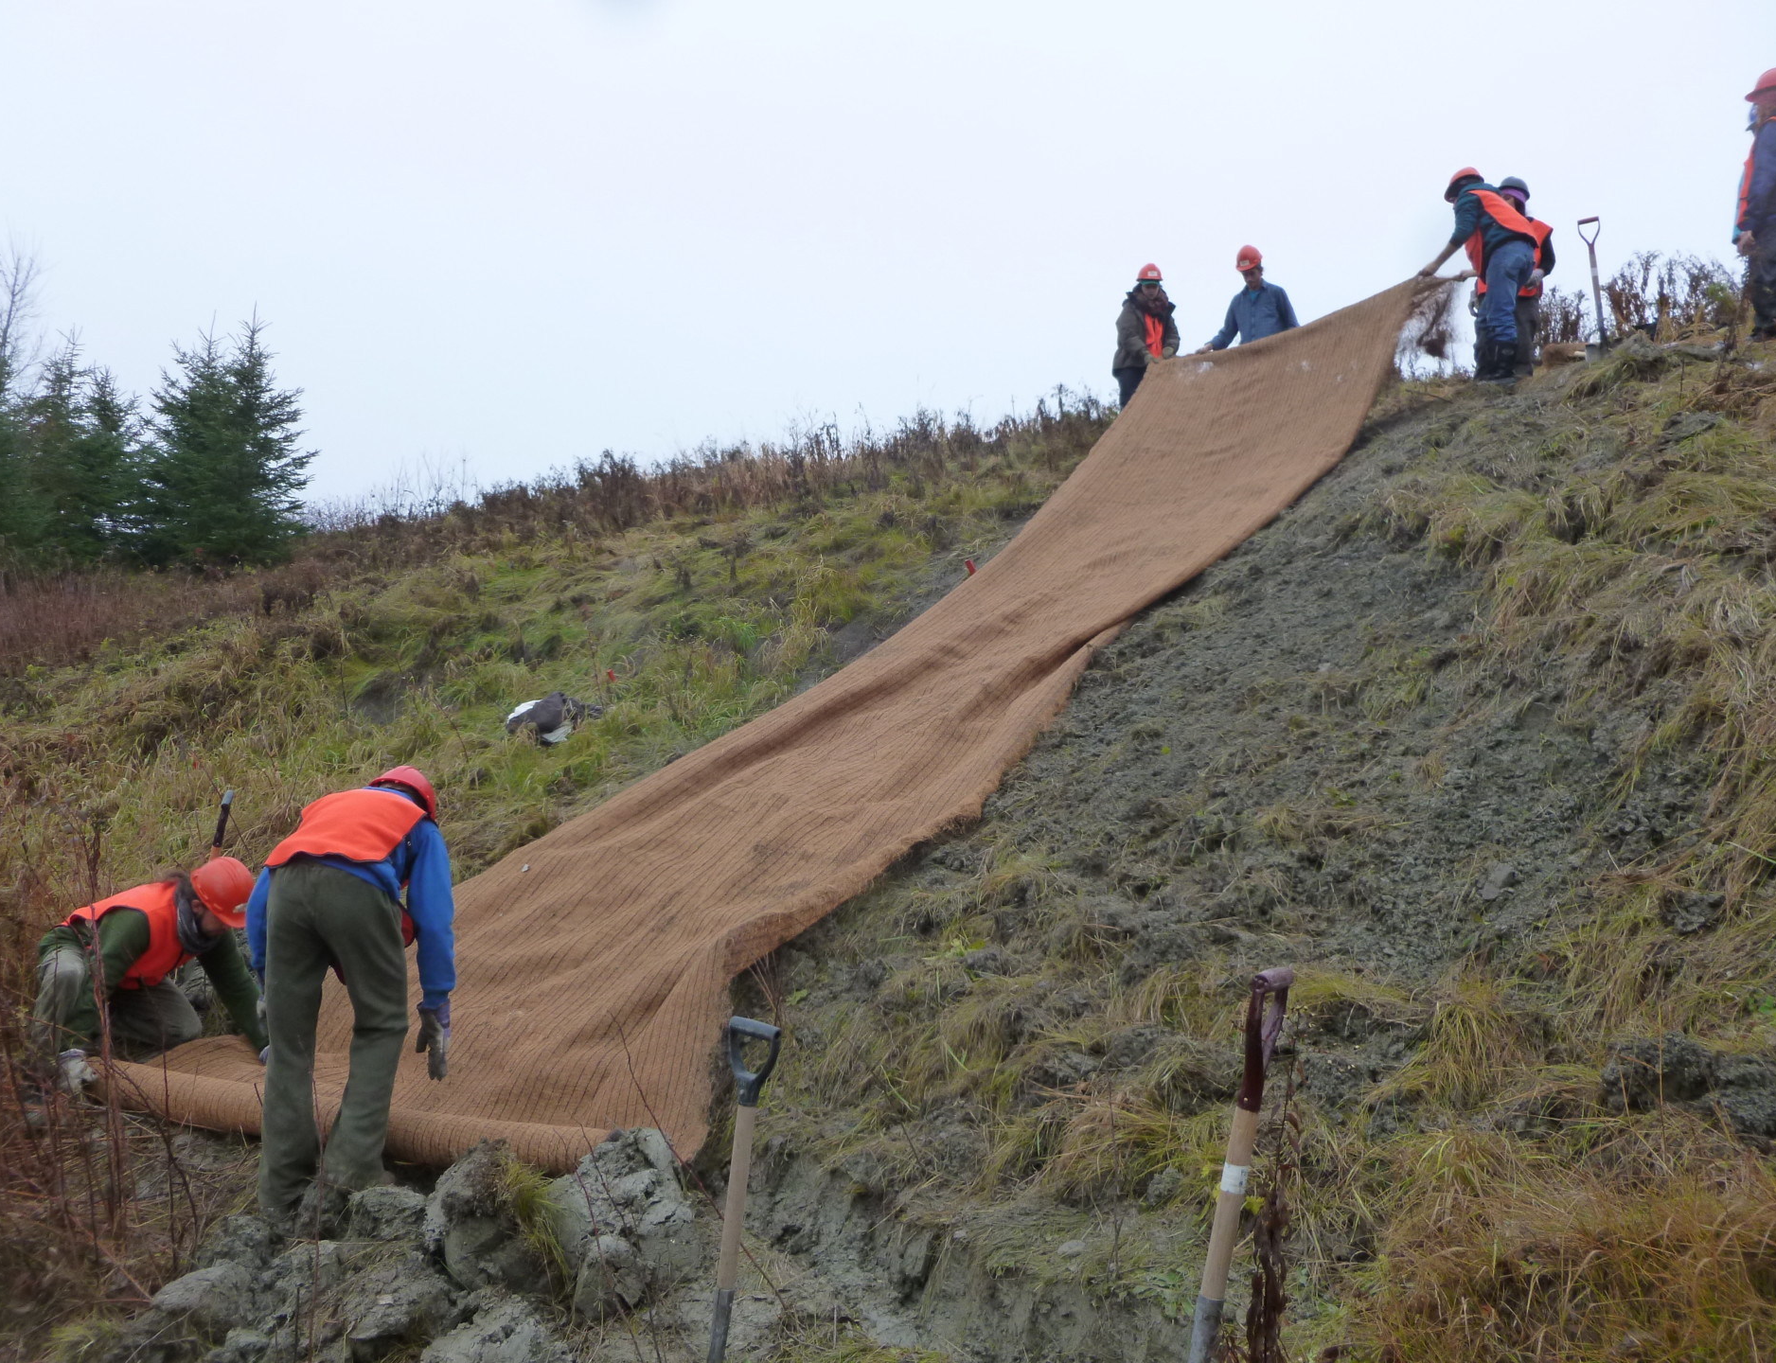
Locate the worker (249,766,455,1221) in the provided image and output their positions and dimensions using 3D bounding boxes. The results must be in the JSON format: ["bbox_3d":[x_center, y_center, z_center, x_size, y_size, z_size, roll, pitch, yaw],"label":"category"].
[{"bbox_3d":[-1.760,0.985,4.820,0.660,1.360,0.850,0,-1,7],"label":"worker"}]

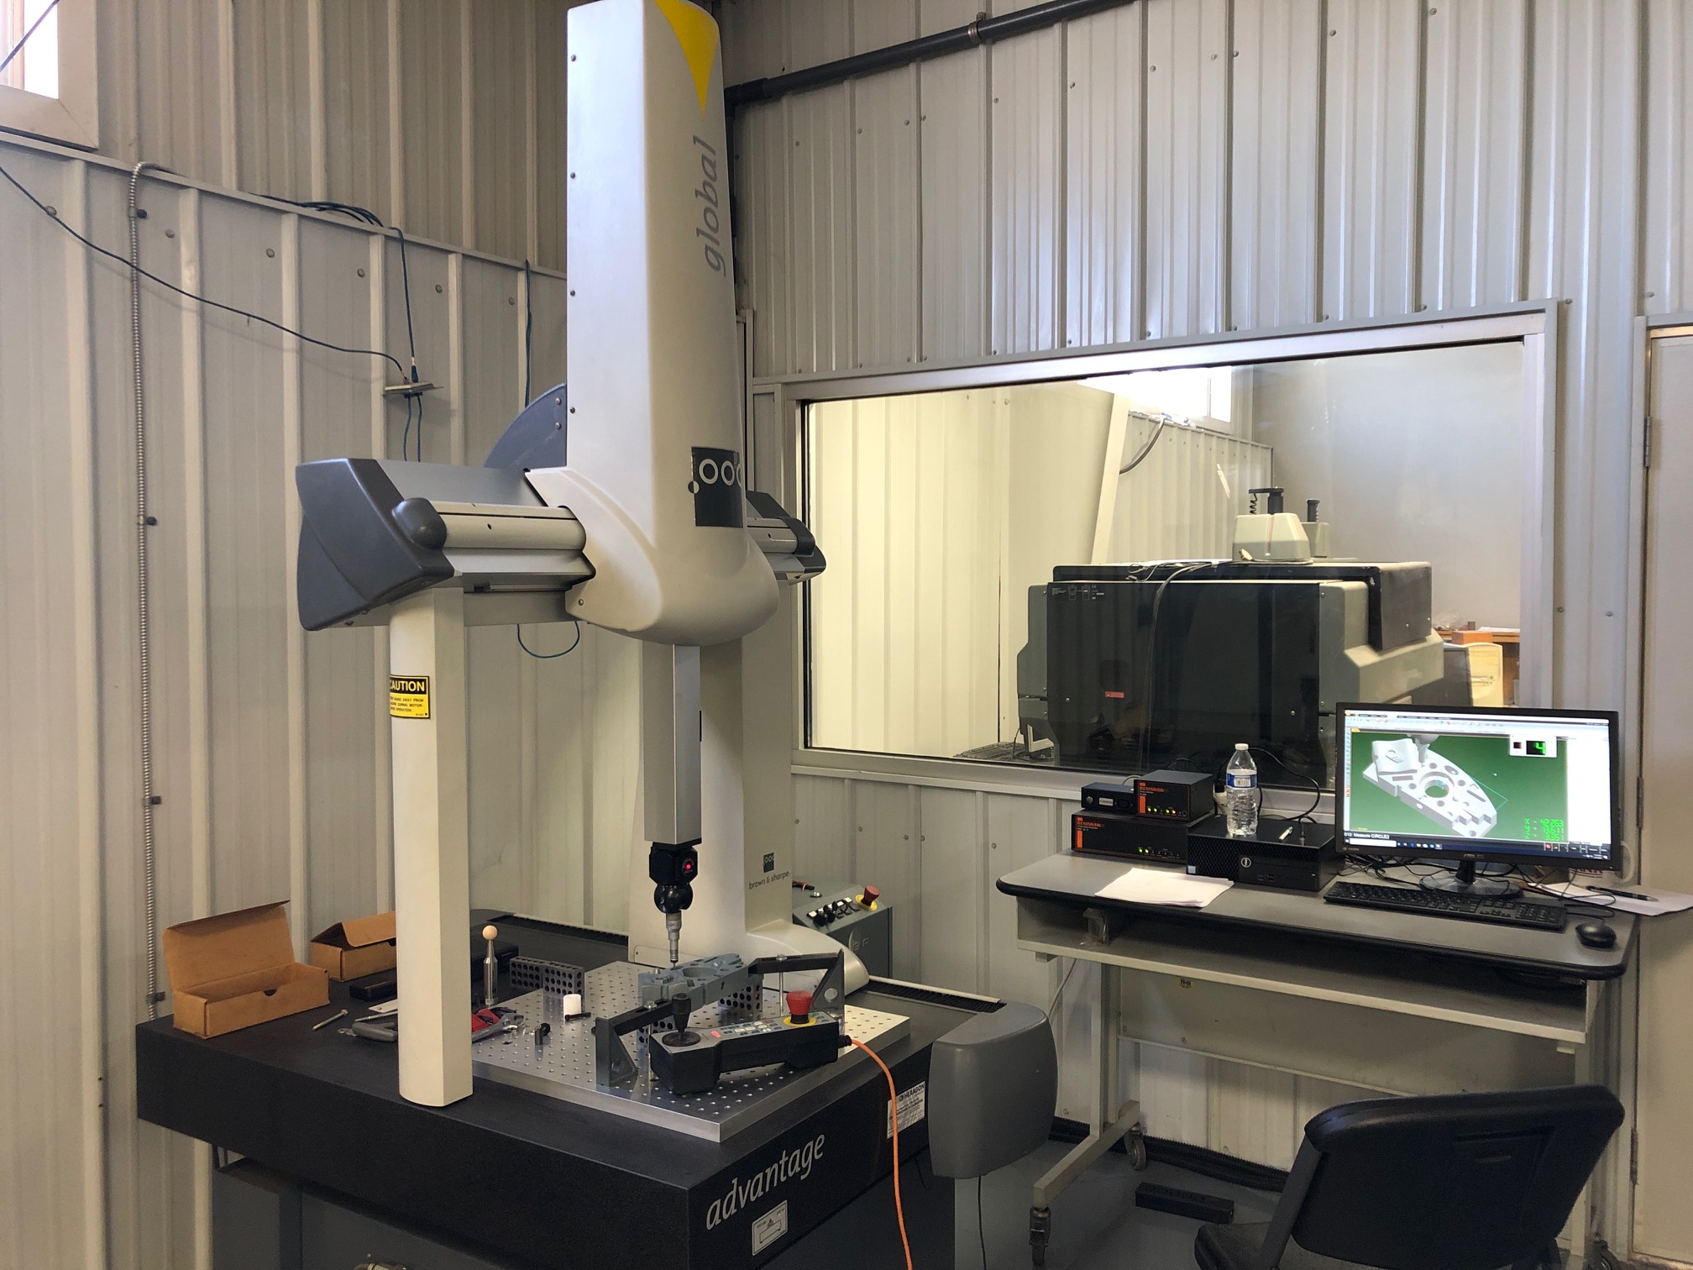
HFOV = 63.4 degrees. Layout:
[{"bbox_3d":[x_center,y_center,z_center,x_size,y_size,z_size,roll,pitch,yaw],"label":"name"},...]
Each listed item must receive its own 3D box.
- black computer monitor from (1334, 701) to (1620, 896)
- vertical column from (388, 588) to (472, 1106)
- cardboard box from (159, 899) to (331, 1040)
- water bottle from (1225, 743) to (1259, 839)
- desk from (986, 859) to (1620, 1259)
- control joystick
[{"bbox_3d":[1.338,0.346,2.922,0.550,0.384,0.210,1,2,19],"label":"black computer monitor"},{"bbox_3d":[-0.598,0.297,1.956,0.098,0.730,0.071,1,2,32],"label":"vertical column"},{"bbox_3d":[-1.031,0.569,2.350,0.127,0.162,0.228,1,2,32],"label":"cardboard box"},{"bbox_3d":[0.880,0.340,3.040,0.065,0.203,0.065,1,2,32],"label":"water bottle"},{"bbox_3d":[0.985,0.945,2.934,1.210,0.815,0.750,1,2,32],"label":"desk"},{"bbox_3d":[-0.234,0.542,1.944,0.054,0.062,0.054,1,11,0],"label":"control joystick"}]

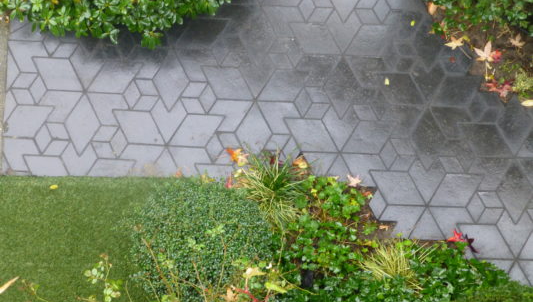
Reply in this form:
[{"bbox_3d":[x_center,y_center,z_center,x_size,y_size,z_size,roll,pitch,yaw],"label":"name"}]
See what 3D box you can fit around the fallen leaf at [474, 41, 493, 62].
[{"bbox_3d":[1.170,-0.535,4.390,0.105,0.025,0.108,12,81,3],"label":"fallen leaf"}]

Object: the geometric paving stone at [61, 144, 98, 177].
[{"bbox_3d":[-1.027,0.048,4.506,0.210,0.050,0.188,2,80,2],"label":"geometric paving stone"}]

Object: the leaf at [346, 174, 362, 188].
[{"bbox_3d":[0.463,0.158,4.290,0.076,0.020,0.076,2,80,1],"label":"leaf"}]

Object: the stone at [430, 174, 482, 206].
[{"bbox_3d":[1.025,0.217,4.434,0.305,0.050,0.186,2,80,2],"label":"stone"}]

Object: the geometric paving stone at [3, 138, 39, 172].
[{"bbox_3d":[-1.300,0.029,4.374,0.204,0.045,0.177,2,80,1],"label":"geometric paving stone"}]

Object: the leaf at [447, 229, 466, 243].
[{"bbox_3d":[1.015,0.456,4.357,0.099,0.030,0.074,2,80,2],"label":"leaf"}]

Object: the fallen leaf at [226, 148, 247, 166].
[{"bbox_3d":[-0.156,0.032,4.319,0.106,0.025,0.095,2,80,1],"label":"fallen leaf"}]

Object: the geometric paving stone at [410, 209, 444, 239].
[{"bbox_3d":[0.838,0.380,4.279,0.199,0.045,0.175,2,80,1],"label":"geometric paving stone"}]

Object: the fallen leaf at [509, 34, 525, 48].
[{"bbox_3d":[1.350,-0.593,4.399,0.086,0.020,0.078,12,81,3],"label":"fallen leaf"}]

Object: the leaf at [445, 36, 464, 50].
[{"bbox_3d":[1.046,-0.600,4.542,0.106,0.025,0.082,2,80,2],"label":"leaf"}]

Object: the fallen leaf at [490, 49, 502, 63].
[{"bbox_3d":[1.232,-0.508,4.392,0.075,0.020,0.075,22,81,5],"label":"fallen leaf"}]

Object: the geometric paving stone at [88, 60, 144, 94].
[{"bbox_3d":[-0.848,-0.403,4.581,0.313,0.050,0.181,2,80,2],"label":"geometric paving stone"}]

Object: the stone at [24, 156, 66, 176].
[{"bbox_3d":[-1.206,0.087,4.503,0.261,0.050,0.112,2,80,2],"label":"stone"}]

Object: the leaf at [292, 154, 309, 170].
[{"bbox_3d":[0.179,0.055,4.310,0.085,0.025,0.079,2,80,1],"label":"leaf"}]

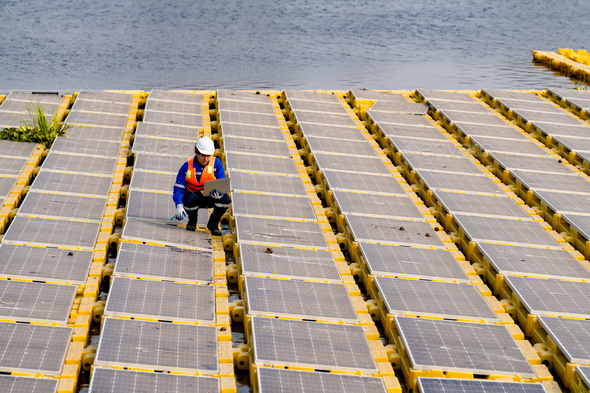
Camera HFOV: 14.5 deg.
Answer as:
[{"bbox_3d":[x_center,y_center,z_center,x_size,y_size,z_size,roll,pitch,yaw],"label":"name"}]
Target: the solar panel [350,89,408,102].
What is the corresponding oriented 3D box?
[{"bbox_3d":[1.613,-1.885,44.203,0.992,0.042,1.956,5,7,-3],"label":"solar panel"}]

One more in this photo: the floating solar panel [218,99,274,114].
[{"bbox_3d":[-0.866,-1.588,41.803,0.993,0.040,1.963,5,7,-3],"label":"floating solar panel"}]

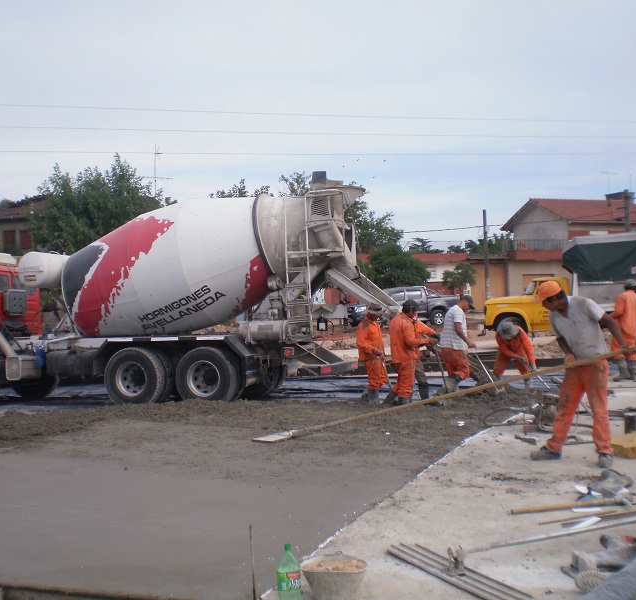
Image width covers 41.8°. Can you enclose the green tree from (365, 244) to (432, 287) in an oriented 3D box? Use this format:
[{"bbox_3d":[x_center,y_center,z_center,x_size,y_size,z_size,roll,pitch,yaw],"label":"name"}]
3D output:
[{"bbox_3d":[4.260,-1.000,44.000,3.500,4.000,3.500,-2,0,0],"label":"green tree"}]

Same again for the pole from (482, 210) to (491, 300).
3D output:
[{"bbox_3d":[9.300,-1.900,46.000,0.220,6.000,0.220,-2,0,0],"label":"pole"}]

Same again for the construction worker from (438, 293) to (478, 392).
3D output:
[{"bbox_3d":[2.314,0.743,13.900,0.620,1.660,0.520,-2,0,-6],"label":"construction worker"}]

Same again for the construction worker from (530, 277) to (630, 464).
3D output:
[{"bbox_3d":[2.254,0.645,7.200,0.800,1.620,0.620,-2,0,37],"label":"construction worker"}]

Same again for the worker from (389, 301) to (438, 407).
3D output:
[{"bbox_3d":[1.511,0.847,13.300,0.680,1.680,0.550,-2,0,-30],"label":"worker"}]

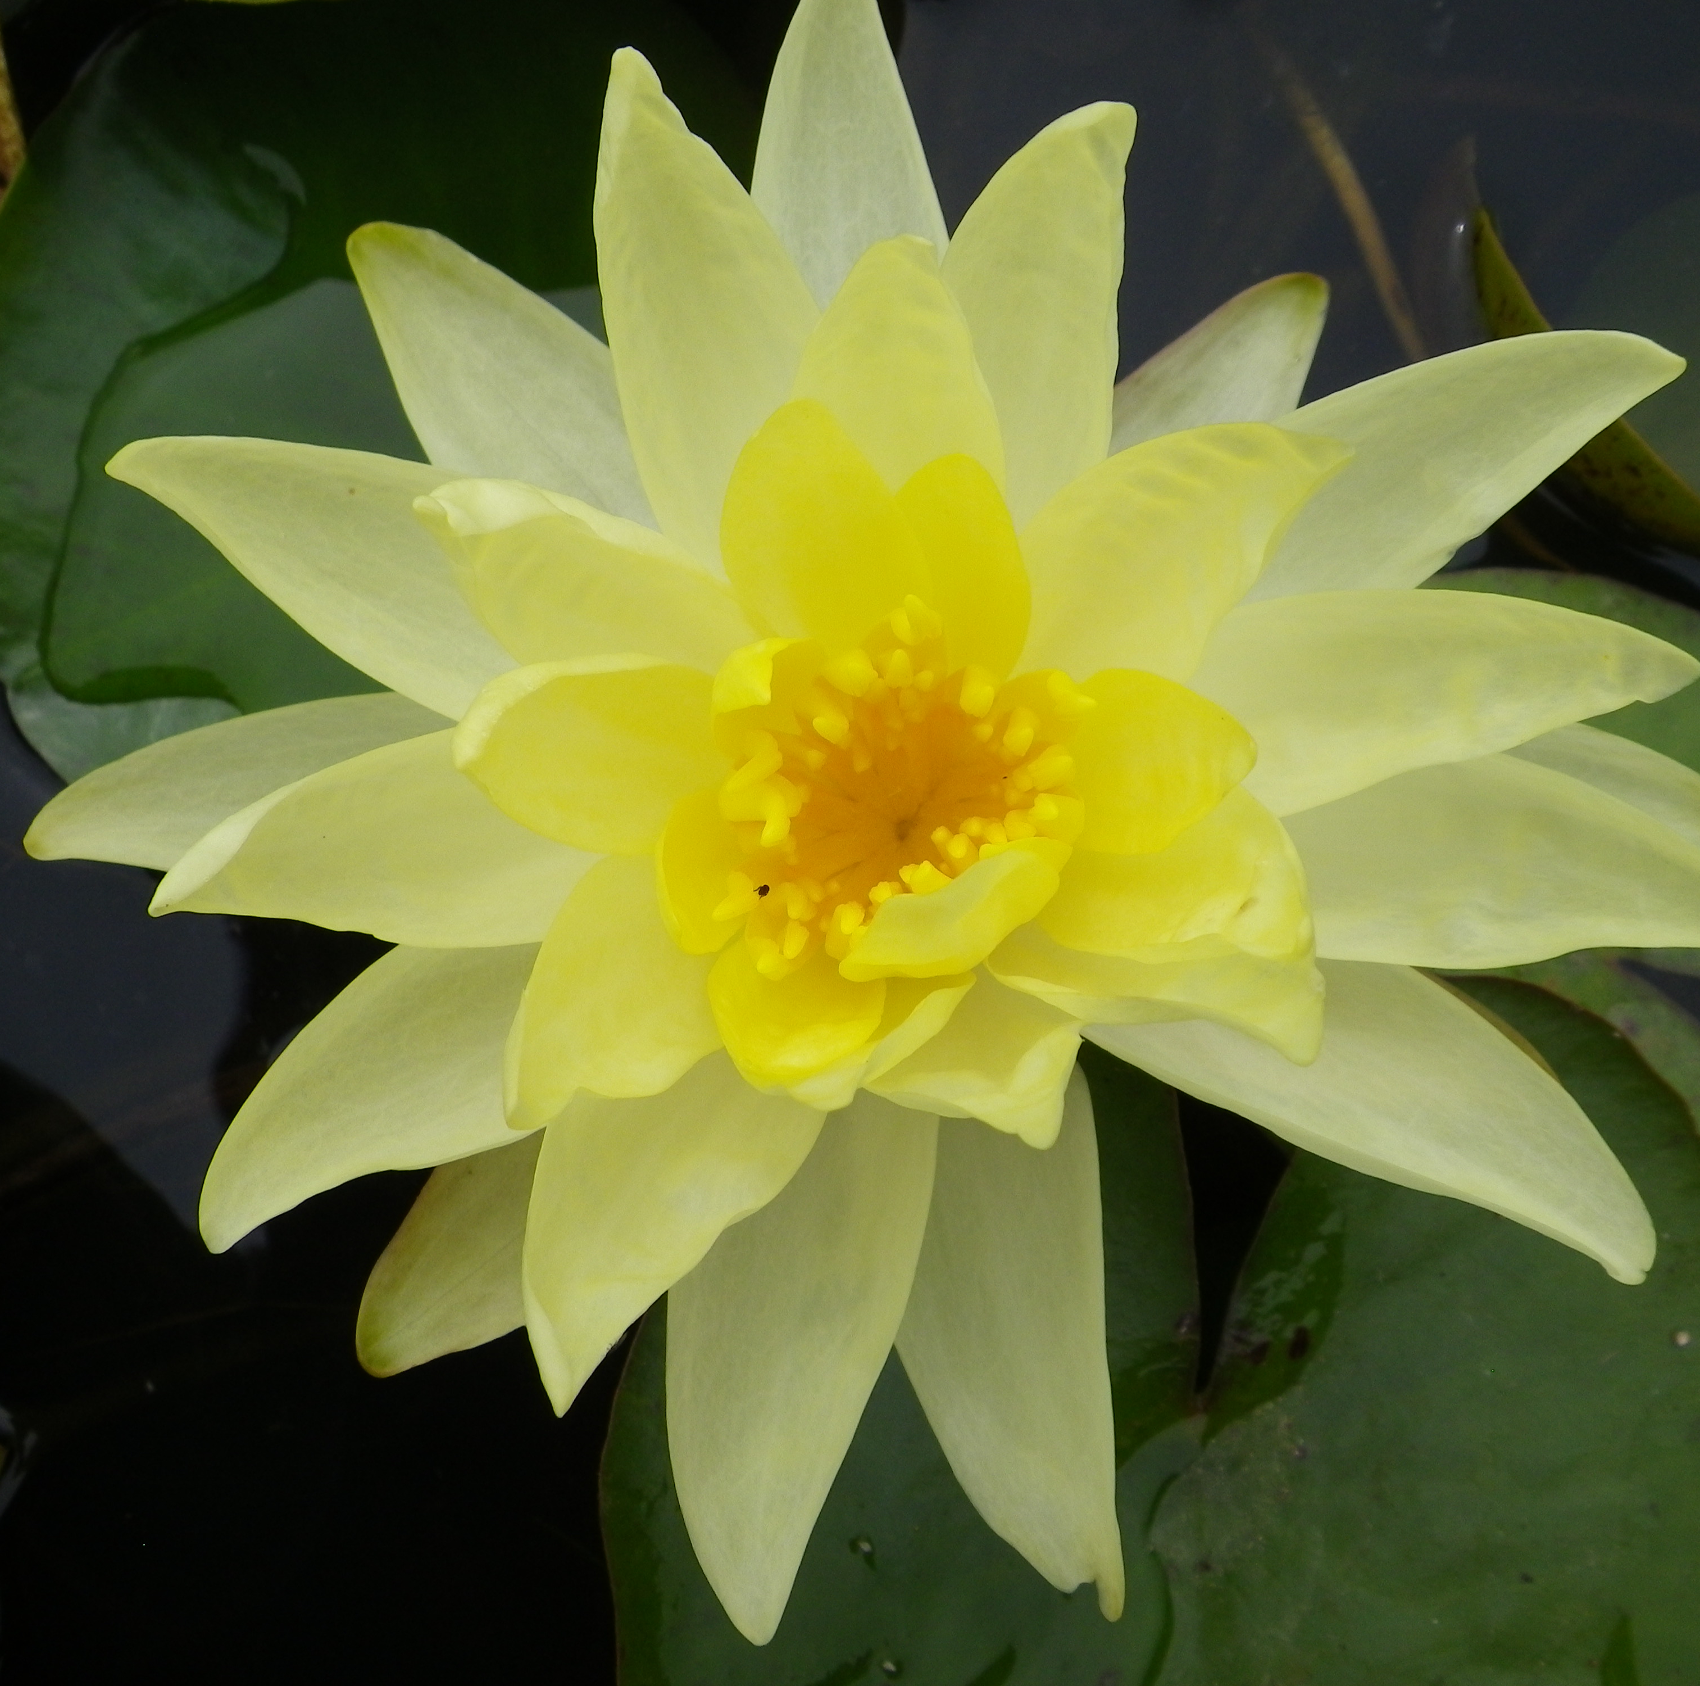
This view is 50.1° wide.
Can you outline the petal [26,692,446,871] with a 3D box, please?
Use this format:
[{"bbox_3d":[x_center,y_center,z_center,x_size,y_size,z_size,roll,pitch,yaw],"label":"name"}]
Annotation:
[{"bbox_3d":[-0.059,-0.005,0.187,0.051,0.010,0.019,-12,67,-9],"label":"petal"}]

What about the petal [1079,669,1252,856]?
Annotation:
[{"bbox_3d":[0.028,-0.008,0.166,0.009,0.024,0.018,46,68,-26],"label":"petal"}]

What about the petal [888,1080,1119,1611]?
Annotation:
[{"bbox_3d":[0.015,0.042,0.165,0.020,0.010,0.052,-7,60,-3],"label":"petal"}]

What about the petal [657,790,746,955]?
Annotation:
[{"bbox_3d":[-0.012,0.003,0.172,0.016,0.022,0.008,25,100,10],"label":"petal"}]

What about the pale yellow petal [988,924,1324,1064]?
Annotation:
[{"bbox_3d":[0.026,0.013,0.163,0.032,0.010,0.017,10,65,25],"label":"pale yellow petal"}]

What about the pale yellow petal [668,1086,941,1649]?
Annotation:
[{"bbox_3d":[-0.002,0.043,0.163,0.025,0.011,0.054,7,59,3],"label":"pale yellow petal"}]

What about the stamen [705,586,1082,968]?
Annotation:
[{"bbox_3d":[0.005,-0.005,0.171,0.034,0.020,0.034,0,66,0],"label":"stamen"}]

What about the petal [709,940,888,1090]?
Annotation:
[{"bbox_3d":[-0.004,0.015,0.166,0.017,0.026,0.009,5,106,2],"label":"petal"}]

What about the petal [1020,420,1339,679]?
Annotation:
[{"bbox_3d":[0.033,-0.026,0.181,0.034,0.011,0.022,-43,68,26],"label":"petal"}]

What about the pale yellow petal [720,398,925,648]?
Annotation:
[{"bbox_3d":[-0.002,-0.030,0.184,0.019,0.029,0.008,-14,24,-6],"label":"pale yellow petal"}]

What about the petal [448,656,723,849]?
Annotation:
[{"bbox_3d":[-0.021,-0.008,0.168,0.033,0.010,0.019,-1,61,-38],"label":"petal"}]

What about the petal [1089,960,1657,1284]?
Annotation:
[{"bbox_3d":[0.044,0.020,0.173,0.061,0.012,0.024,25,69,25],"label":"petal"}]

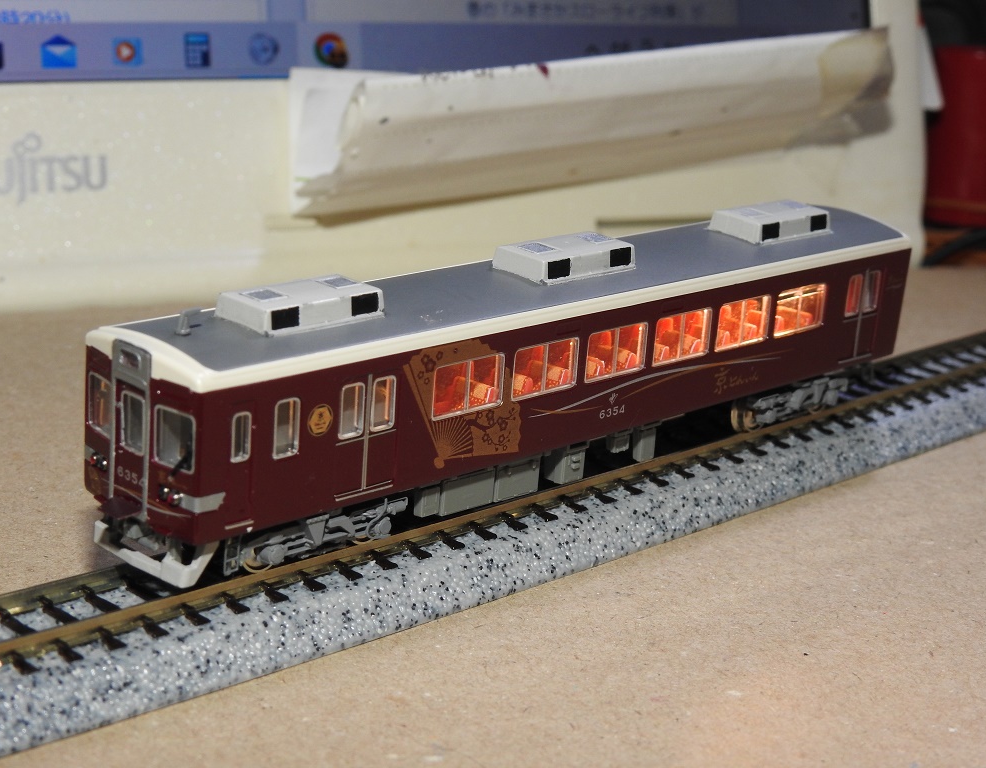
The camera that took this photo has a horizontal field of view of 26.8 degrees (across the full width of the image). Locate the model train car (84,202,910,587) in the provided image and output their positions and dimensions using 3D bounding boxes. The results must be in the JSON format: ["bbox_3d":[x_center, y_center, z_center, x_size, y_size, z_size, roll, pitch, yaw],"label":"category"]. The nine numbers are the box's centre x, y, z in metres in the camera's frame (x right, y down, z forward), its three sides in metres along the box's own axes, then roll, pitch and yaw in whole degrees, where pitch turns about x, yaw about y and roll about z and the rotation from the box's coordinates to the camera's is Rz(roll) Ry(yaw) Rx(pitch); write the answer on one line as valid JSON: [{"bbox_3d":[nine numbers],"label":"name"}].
[{"bbox_3d":[0.007,-0.003,0.251,0.019,0.029,0.125,19,23,42],"label":"model train car"}]

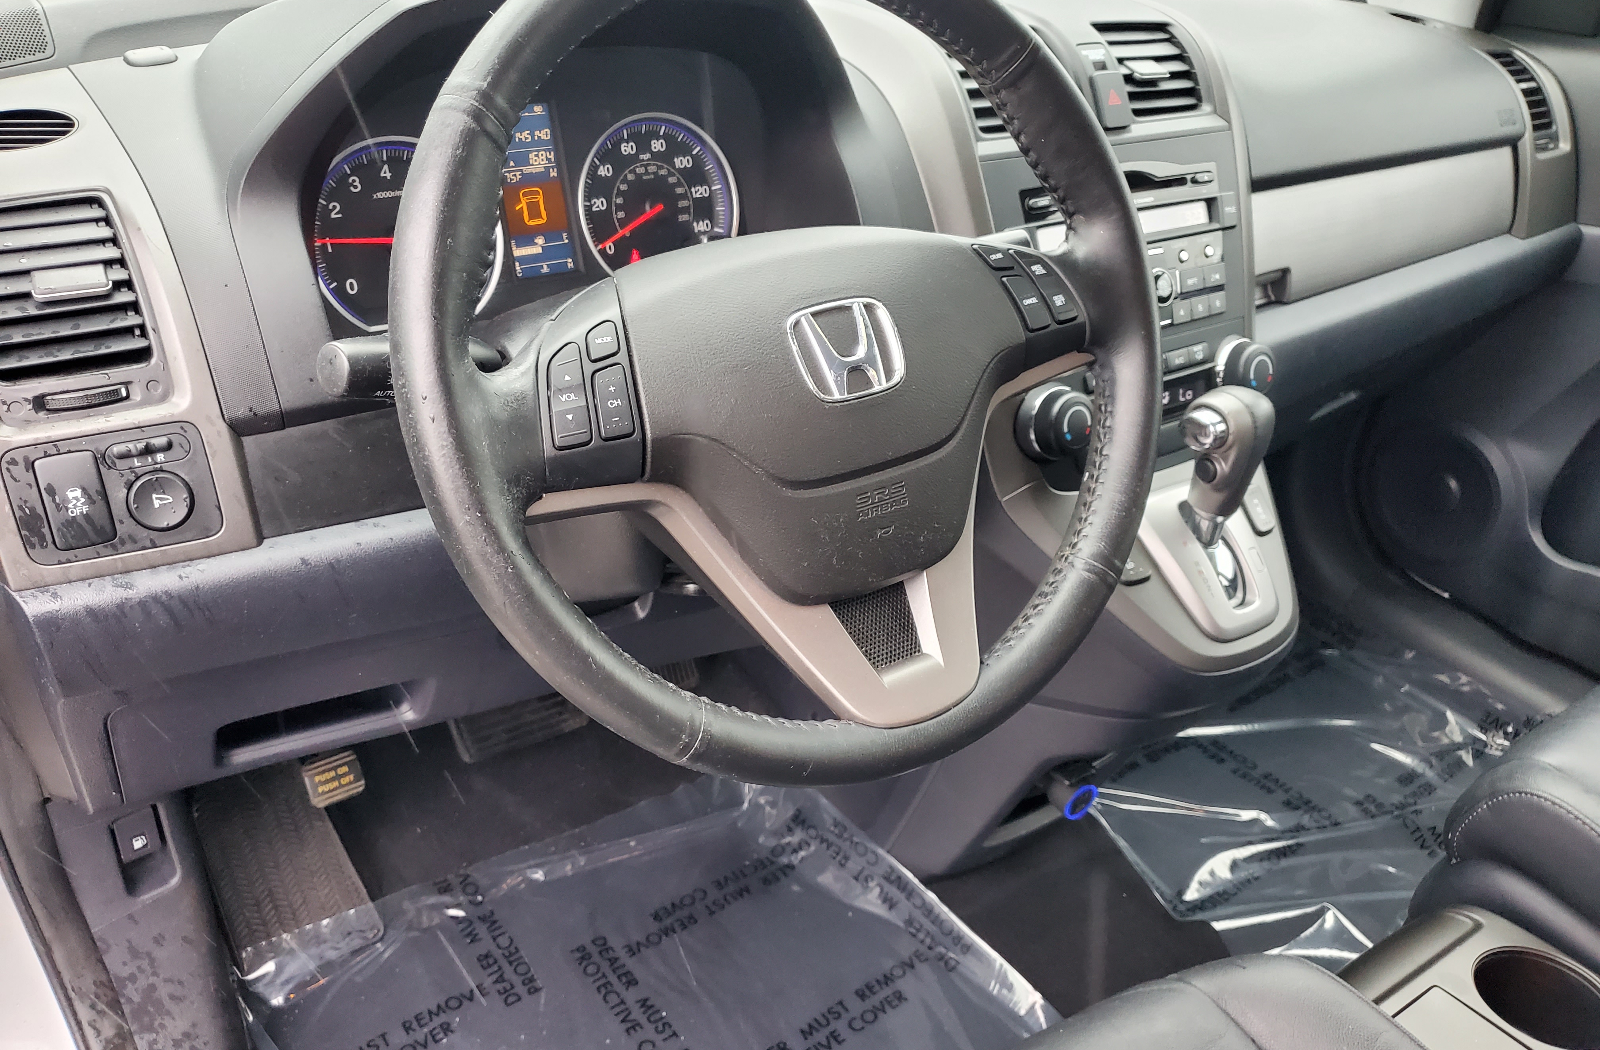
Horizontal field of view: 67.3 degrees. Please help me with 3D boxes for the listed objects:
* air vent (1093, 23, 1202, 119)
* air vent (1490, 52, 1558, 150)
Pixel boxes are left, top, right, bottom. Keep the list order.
[{"bbox_3d":[0.250,-0.330,0.878,0.080,0.070,0.030,-17,2,-29],"label":"air vent"},{"bbox_3d":[0.719,-0.425,1.197,0.068,0.098,0.030,-18,0,-32],"label":"air vent"}]

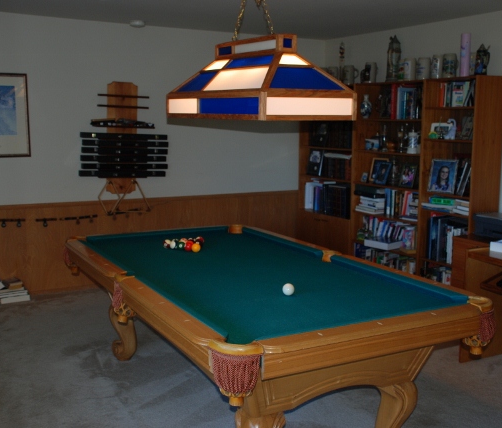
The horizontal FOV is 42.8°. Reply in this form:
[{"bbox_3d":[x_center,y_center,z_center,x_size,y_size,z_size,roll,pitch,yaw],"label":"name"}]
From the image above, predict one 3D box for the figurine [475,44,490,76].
[{"bbox_3d":[1.825,-1.206,5.042,0.105,0.255,0.110,-4,9,-31],"label":"figurine"}]

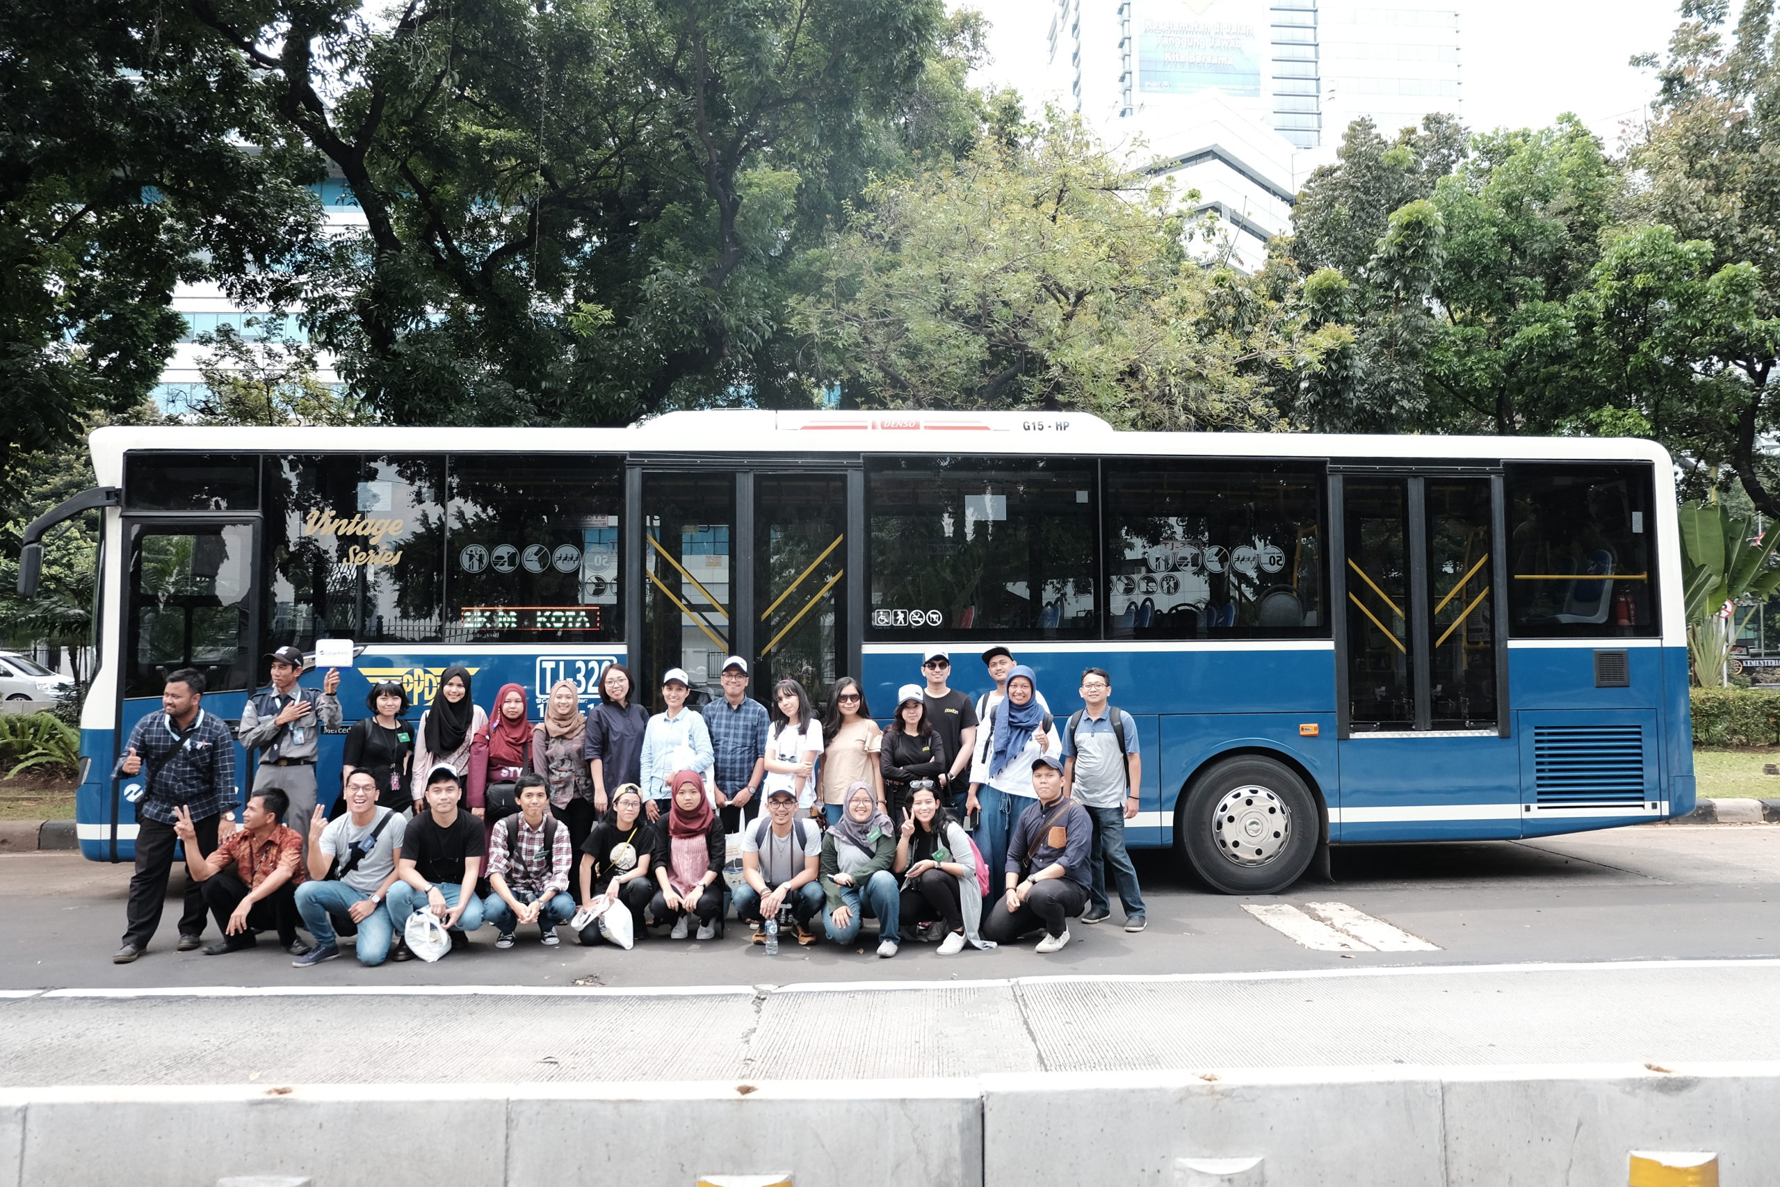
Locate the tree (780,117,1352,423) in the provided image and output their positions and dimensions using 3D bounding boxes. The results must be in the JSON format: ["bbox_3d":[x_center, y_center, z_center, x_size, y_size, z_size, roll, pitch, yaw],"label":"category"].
[{"bbox_3d":[2.863,-2.391,18.686,8.600,10.492,8.000,0,-4,-5],"label":"tree"}]

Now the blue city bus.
[{"bbox_3d":[0.138,0.490,9.974,12.185,3.680,2.500,0,-4,-5],"label":"blue city bus"}]

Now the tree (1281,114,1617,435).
[{"bbox_3d":[9.908,-2.787,20.712,6.200,11.451,6.000,0,-4,-5],"label":"tree"}]

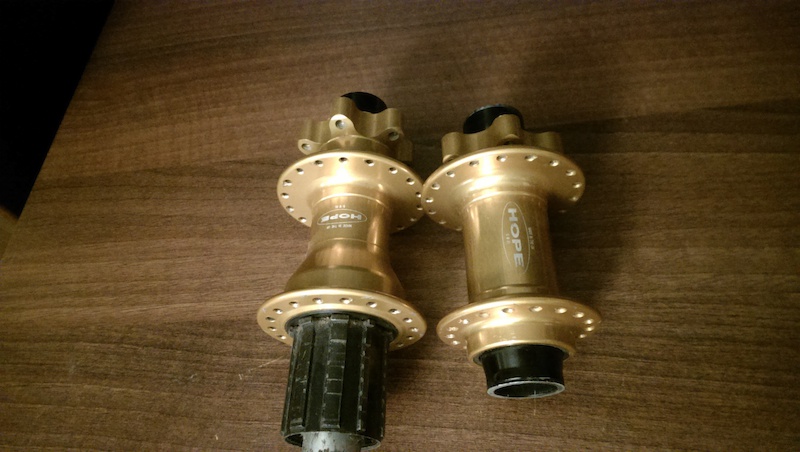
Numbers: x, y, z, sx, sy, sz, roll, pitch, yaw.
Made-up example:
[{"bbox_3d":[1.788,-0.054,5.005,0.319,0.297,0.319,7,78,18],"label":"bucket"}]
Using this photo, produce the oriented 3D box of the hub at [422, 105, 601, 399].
[{"bbox_3d":[0.040,0.006,0.222,0.062,0.062,0.110,-4,60,6],"label":"hub"}]

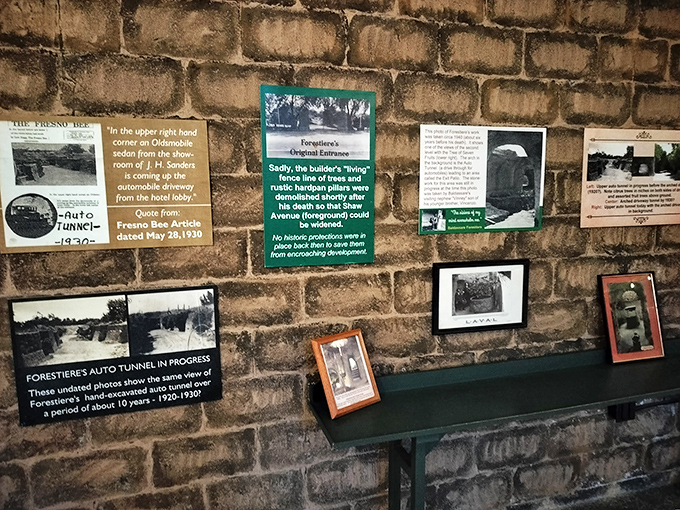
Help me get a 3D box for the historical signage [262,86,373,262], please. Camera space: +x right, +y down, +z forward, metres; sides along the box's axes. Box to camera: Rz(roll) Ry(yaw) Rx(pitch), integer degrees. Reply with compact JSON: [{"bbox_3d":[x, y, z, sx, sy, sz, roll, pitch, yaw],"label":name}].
[{"bbox_3d":[-0.076,-0.297,1.851,0.454,0.678,0.015,-3,8,-18],"label":"historical signage"}]

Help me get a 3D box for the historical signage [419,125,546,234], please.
[{"bbox_3d":[0.634,-0.329,2.077,0.637,0.457,0.015,-3,8,-18],"label":"historical signage"}]

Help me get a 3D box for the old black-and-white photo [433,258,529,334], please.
[{"bbox_3d":[0.636,0.186,2.127,0.487,0.319,0.022,-2,8,-18],"label":"old black-and-white photo"}]

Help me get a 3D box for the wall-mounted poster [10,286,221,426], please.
[{"bbox_3d":[-0.783,0.355,1.709,0.675,0.447,0.015,-3,8,-18],"label":"wall-mounted poster"}]

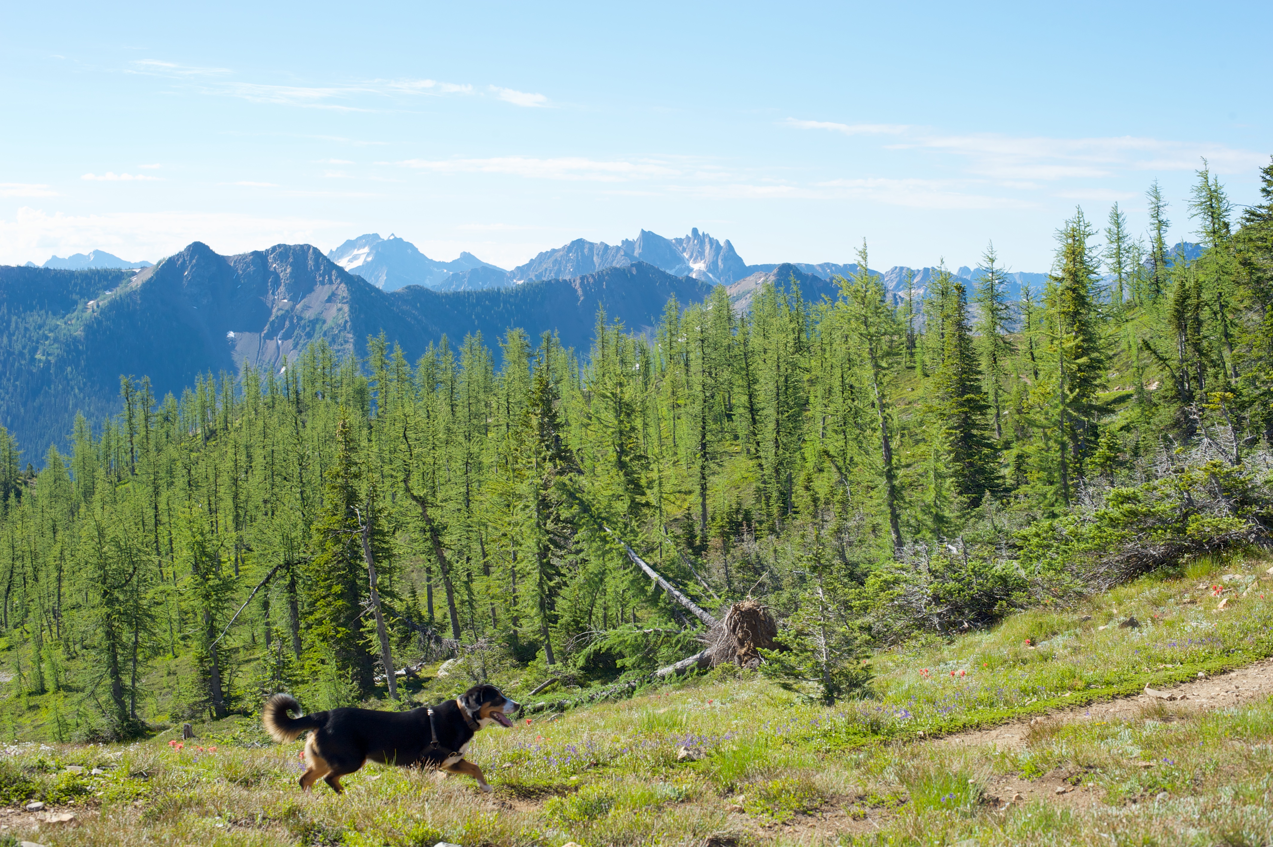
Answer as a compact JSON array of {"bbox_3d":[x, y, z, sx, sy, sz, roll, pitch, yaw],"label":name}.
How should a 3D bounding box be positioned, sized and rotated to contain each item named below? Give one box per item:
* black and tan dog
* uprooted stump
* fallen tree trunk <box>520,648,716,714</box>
[{"bbox_3d":[-1.073,1.376,7.700,1.060,0.460,0.280,0,4,-6],"label":"black and tan dog"},{"bbox_3d":[1.319,2.618,22.000,0.780,0.860,0.550,-3,5,-30],"label":"uprooted stump"},{"bbox_3d":[-0.311,3.315,22.650,2.850,0.280,0.280,-18,-3,23],"label":"fallen tree trunk"}]

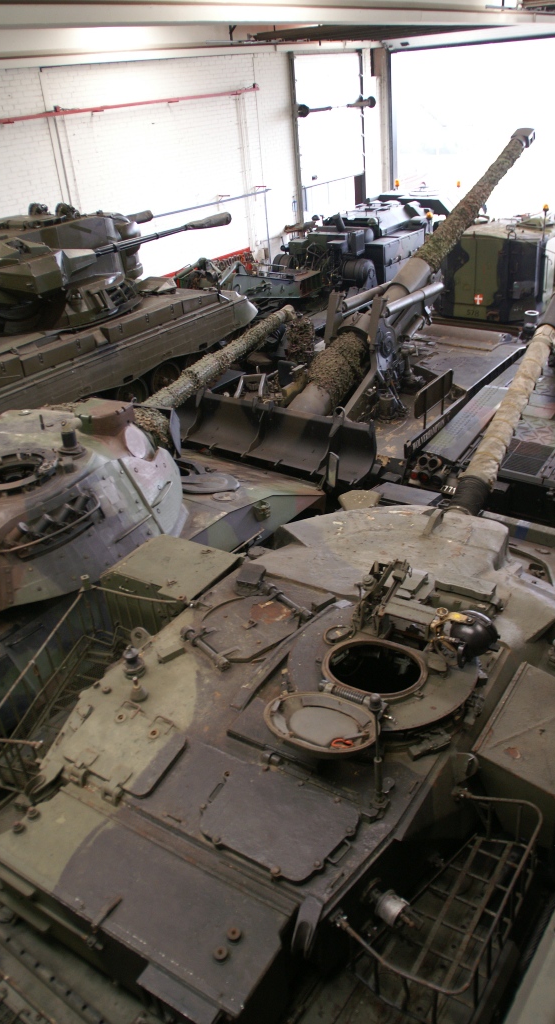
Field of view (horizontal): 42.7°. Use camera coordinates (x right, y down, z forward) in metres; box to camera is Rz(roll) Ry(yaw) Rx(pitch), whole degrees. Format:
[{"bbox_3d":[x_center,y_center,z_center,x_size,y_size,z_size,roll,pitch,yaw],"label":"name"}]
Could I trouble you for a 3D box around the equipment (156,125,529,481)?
[{"bbox_3d":[2.276,-3.448,11.424,3.150,4.100,9.700,16,38,32],"label":"equipment"}]

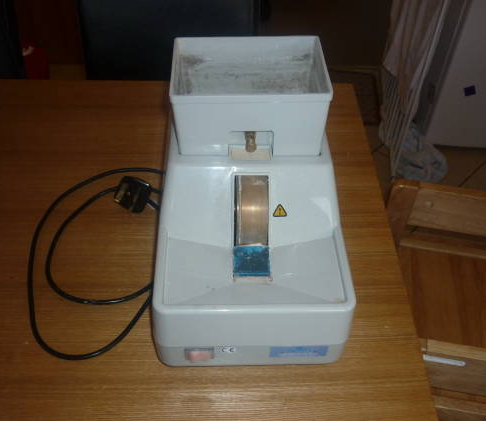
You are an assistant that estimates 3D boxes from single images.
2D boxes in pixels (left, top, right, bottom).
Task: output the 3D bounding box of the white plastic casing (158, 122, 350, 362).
[{"bbox_3d":[0.008,0.007,0.618,0.190,0.118,0.313,0,48,-2],"label":"white plastic casing"}]

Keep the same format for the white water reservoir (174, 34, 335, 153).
[{"bbox_3d":[0.007,-0.149,0.688,0.188,0.092,0.136,-1,45,-1],"label":"white water reservoir"}]

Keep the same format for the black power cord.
[{"bbox_3d":[-0.174,0.037,0.638,0.167,0.042,0.298,0,48,-2],"label":"black power cord"}]

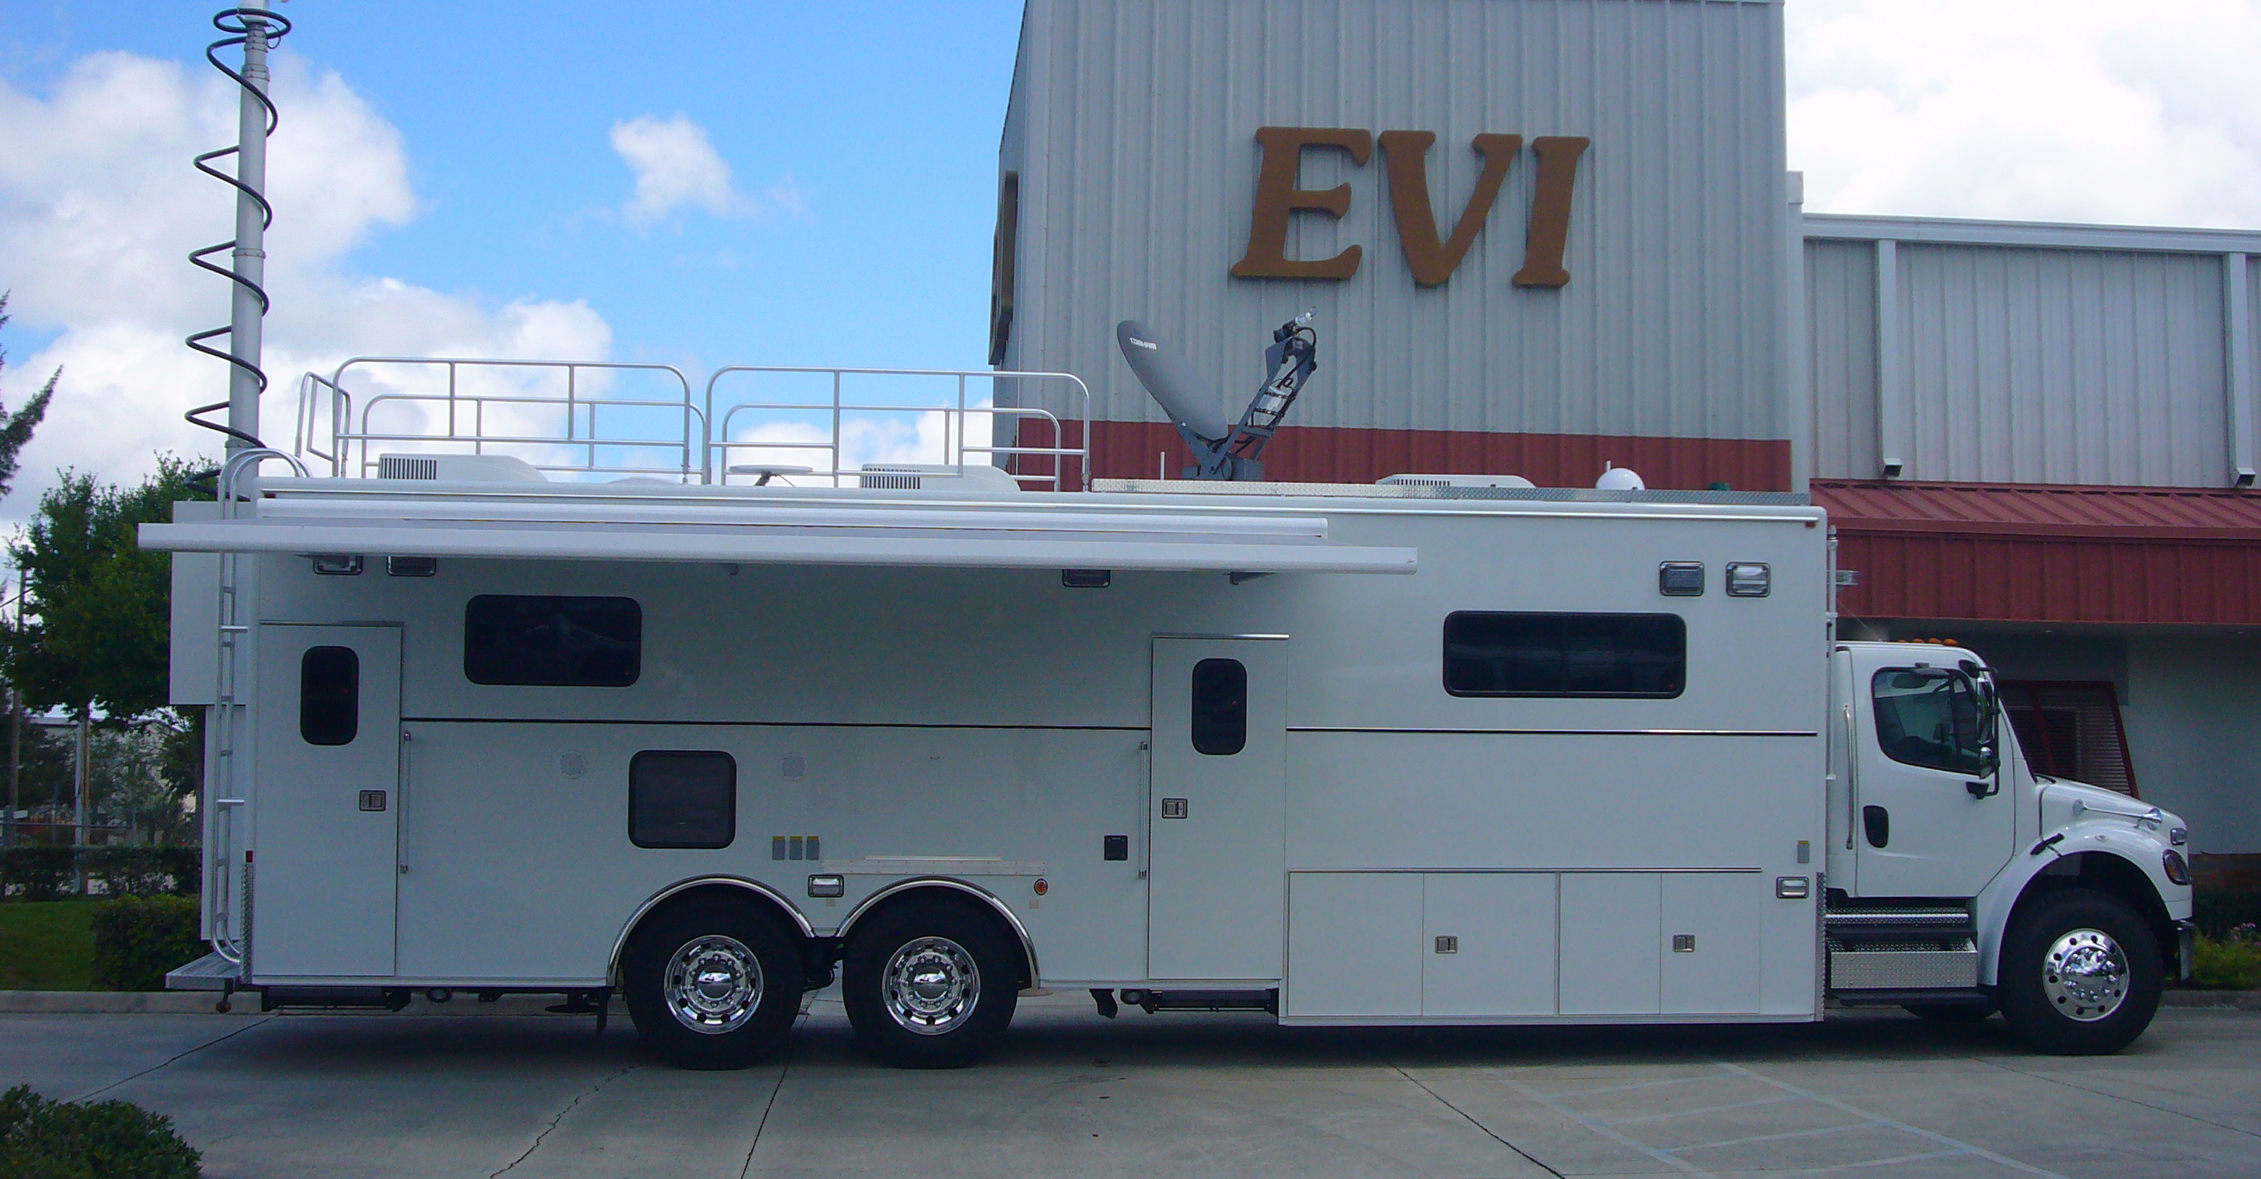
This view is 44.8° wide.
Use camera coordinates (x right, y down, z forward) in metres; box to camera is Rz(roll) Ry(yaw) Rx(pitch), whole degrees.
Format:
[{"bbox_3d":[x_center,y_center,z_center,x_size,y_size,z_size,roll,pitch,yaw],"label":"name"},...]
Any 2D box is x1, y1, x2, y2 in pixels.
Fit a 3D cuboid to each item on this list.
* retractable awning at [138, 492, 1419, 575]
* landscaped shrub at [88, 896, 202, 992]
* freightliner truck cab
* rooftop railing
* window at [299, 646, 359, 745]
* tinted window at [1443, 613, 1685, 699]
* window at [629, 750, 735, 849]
[{"bbox_3d":[-1.830,-0.310,15.341,6.500,0.560,2.740,1,-4,-7],"label":"retractable awning"},{"bbox_3d":[-6.980,2.570,20.200,1.100,0.700,0.900,1,-4,-5],"label":"landscaped shrub"},{"bbox_3d":[5.425,1.702,18.342,2.500,2.580,2.450,1,-4,-5],"label":"freightliner truck cab"},{"bbox_3d":[-2.690,-0.926,17.490,4.780,0.790,1.800,1,-4,-5],"label":"rooftop railing"},{"bbox_3d":[-4.746,0.631,16.269,0.343,0.591,0.060,1,-4,-5],"label":"window"},{"bbox_3d":[2.680,0.405,16.927,1.530,0.531,0.060,1,-4,-5],"label":"tinted window"},{"bbox_3d":[-2.677,1.258,16.409,0.637,0.588,0.060,1,-4,-5],"label":"window"}]

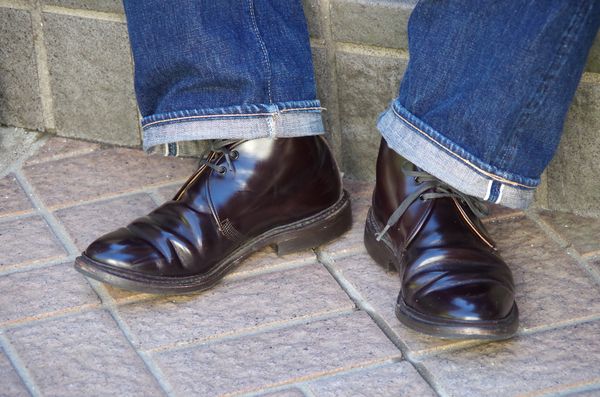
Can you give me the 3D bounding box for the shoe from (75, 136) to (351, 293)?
[{"bbox_3d":[-0.087,-0.005,3.253,0.296,0.136,0.111,-16,29,-24],"label":"shoe"}]

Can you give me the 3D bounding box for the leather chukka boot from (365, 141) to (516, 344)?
[{"bbox_3d":[0.128,0.027,3.166,0.111,0.136,0.296,-9,27,-12],"label":"leather chukka boot"}]

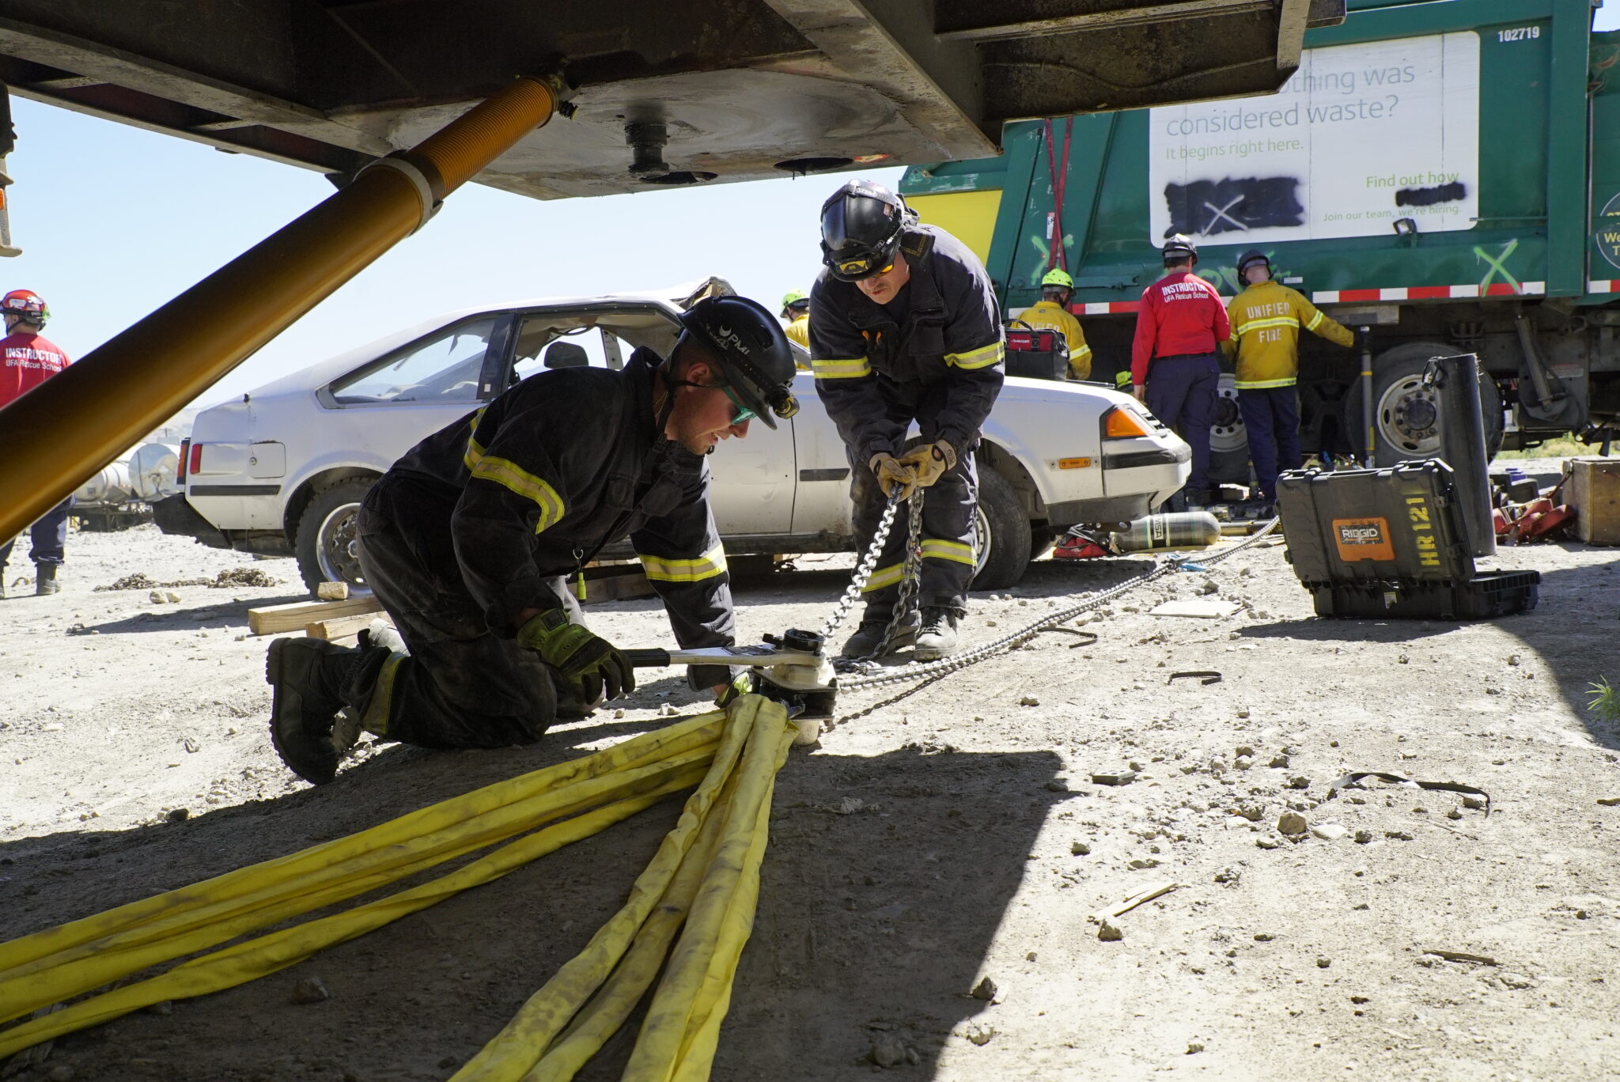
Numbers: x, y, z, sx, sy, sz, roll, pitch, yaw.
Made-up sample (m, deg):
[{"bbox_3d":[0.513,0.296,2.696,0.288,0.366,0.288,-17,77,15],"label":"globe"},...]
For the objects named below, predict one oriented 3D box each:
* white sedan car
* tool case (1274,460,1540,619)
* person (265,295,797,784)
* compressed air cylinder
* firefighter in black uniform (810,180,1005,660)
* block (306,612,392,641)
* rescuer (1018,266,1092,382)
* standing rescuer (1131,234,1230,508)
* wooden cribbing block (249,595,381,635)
[{"bbox_3d":[-0.572,-0.471,7.186,4.420,1.320,1.670,-2,5,-2],"label":"white sedan car"},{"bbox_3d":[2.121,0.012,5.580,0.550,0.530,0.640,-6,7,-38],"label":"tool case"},{"bbox_3d":[-0.651,-0.047,3.871,1.220,1.100,0.760,-2,5,-8],"label":"person"},{"bbox_3d":[1.790,-0.016,7.887,0.570,0.170,0.170,-4,6,-14],"label":"compressed air cylinder"},{"bbox_3d":[0.311,-0.392,5.106,0.640,1.510,0.680,1,6,20],"label":"firefighter in black uniform"},{"bbox_3d":[-1.653,0.298,5.920,0.089,0.078,0.480,3,7,38],"label":"block"},{"bbox_3d":[1.782,-1.168,11.696,0.580,1.750,0.420,1,6,23],"label":"rescuer"},{"bbox_3d":[2.473,-1.131,10.596,0.620,1.850,0.400,0,6,16],"label":"standing rescuer"},{"bbox_3d":[-1.883,0.277,6.163,0.580,0.085,0.089,-6,7,-38],"label":"wooden cribbing block"}]

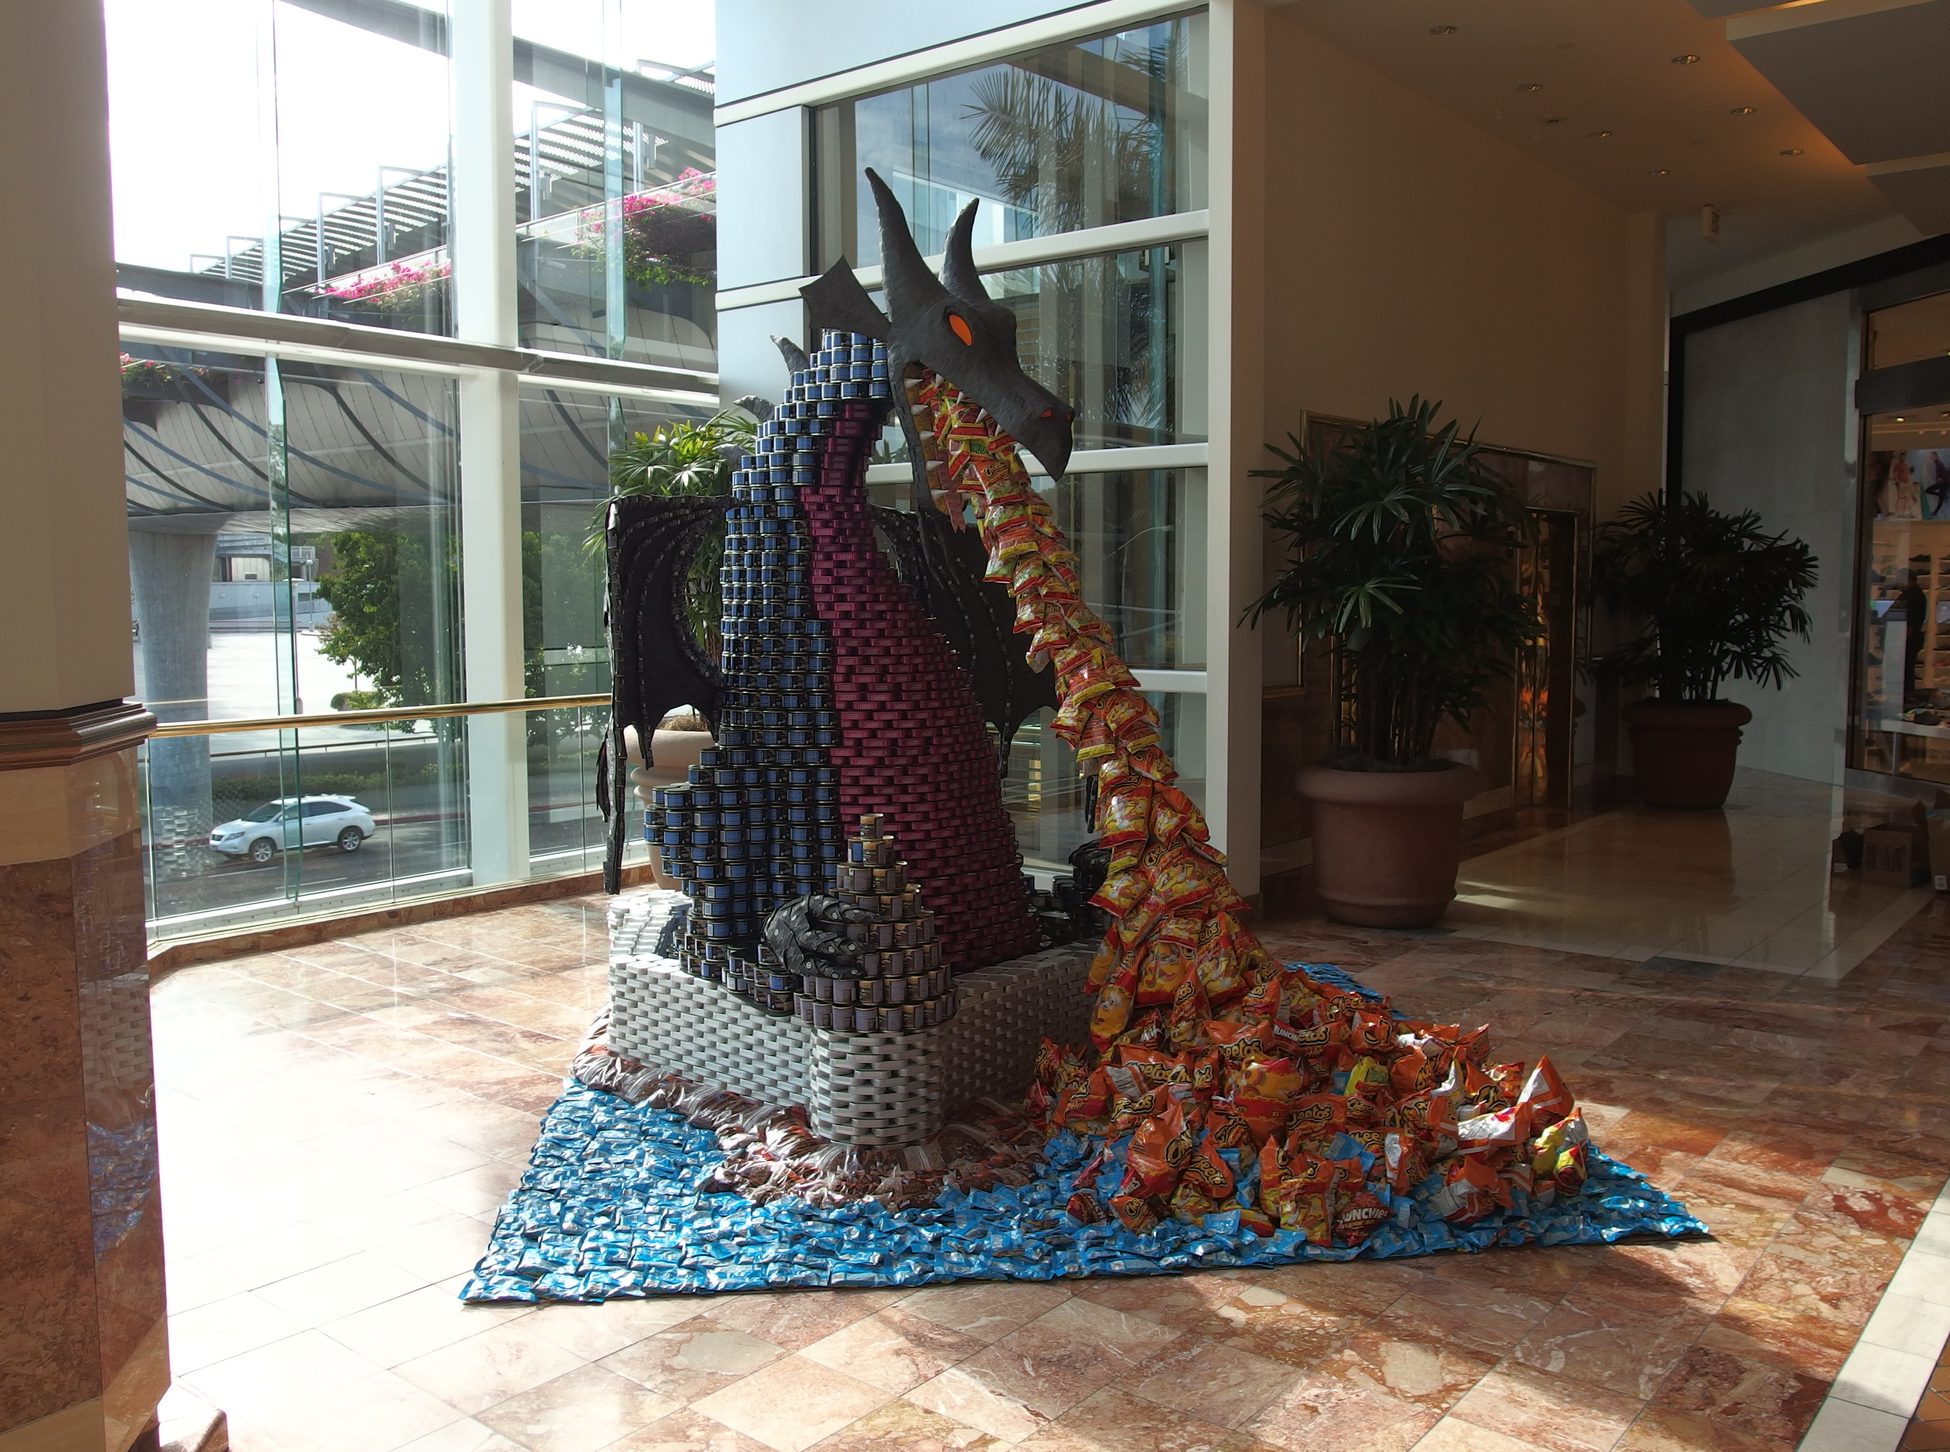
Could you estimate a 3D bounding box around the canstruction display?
[{"bbox_3d":[0.162,-0.319,5.191,3.050,3.030,3.050,-1,4,-6],"label":"canstruction display"}]

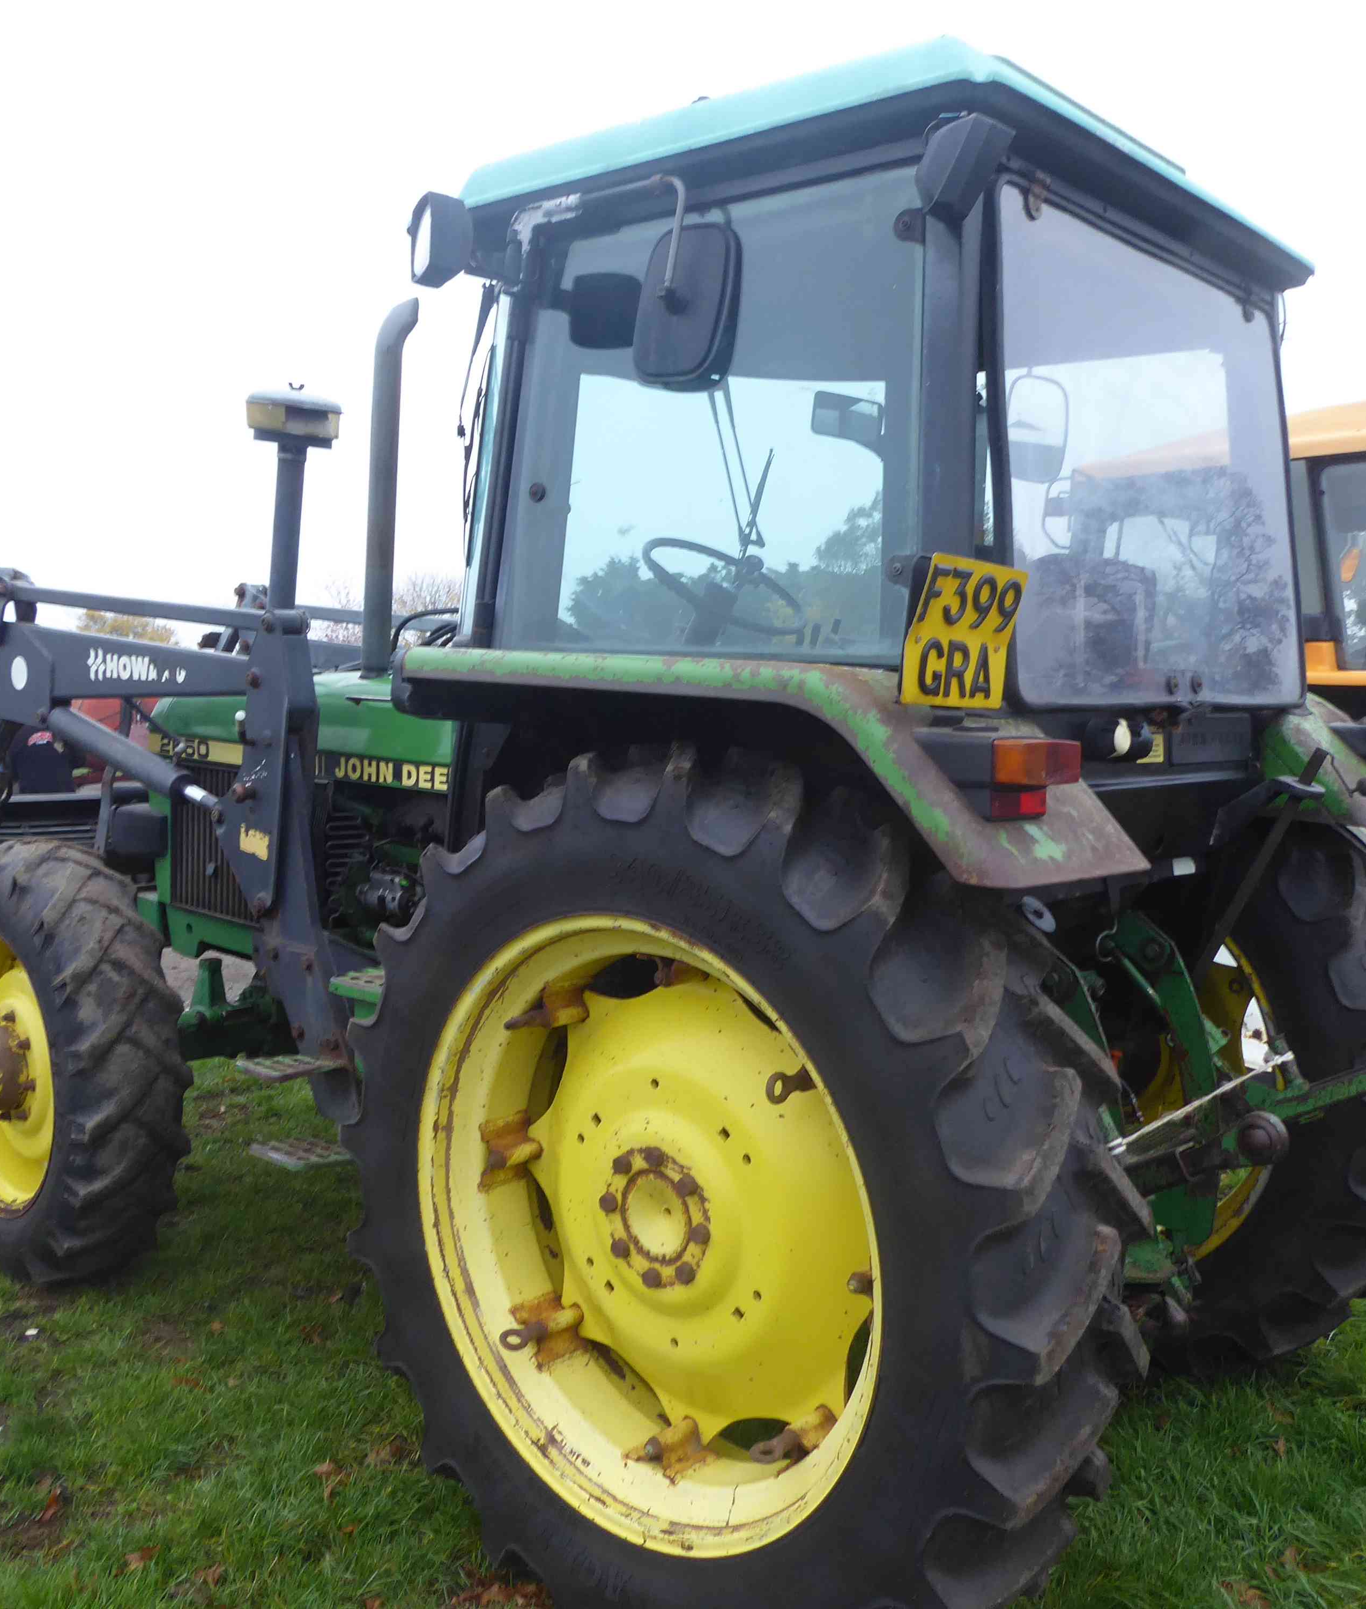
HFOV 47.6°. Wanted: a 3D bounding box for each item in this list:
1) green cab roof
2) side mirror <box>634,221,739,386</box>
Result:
[{"bbox_3d":[0.463,-1.131,3.085,1.120,0.180,1.380,7,7,41],"label":"green cab roof"},{"bbox_3d":[-0.004,-0.838,2.595,0.180,0.260,0.055,7,7,41],"label":"side mirror"}]

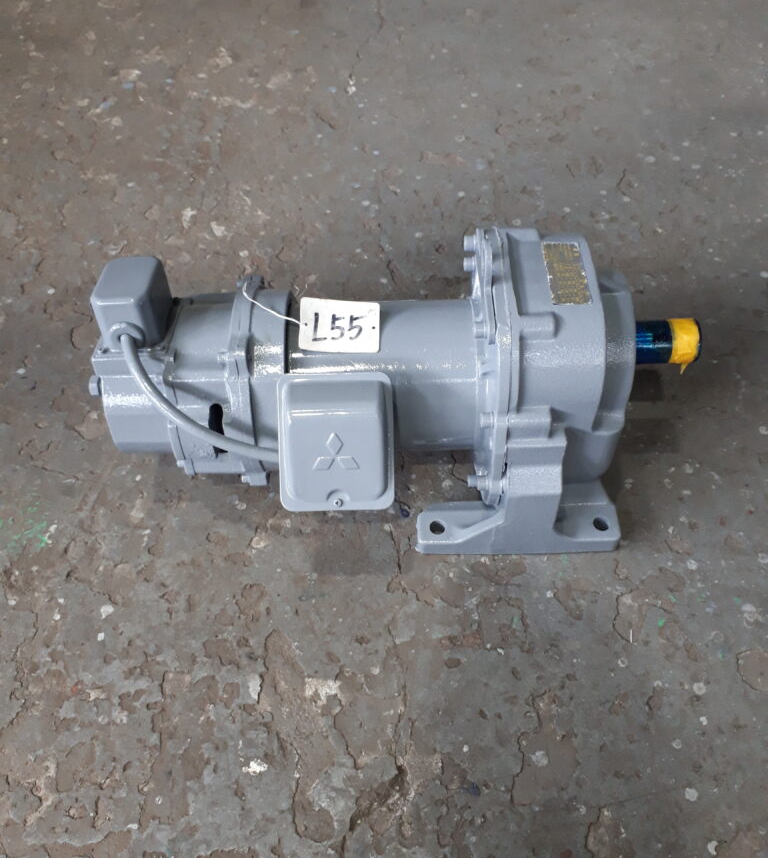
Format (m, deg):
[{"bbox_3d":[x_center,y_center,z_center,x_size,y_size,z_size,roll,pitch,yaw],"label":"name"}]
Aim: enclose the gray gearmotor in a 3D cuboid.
[{"bbox_3d":[0.005,-0.055,0.880,0.665,0.325,0.315,0,53,0],"label":"gray gearmotor"}]

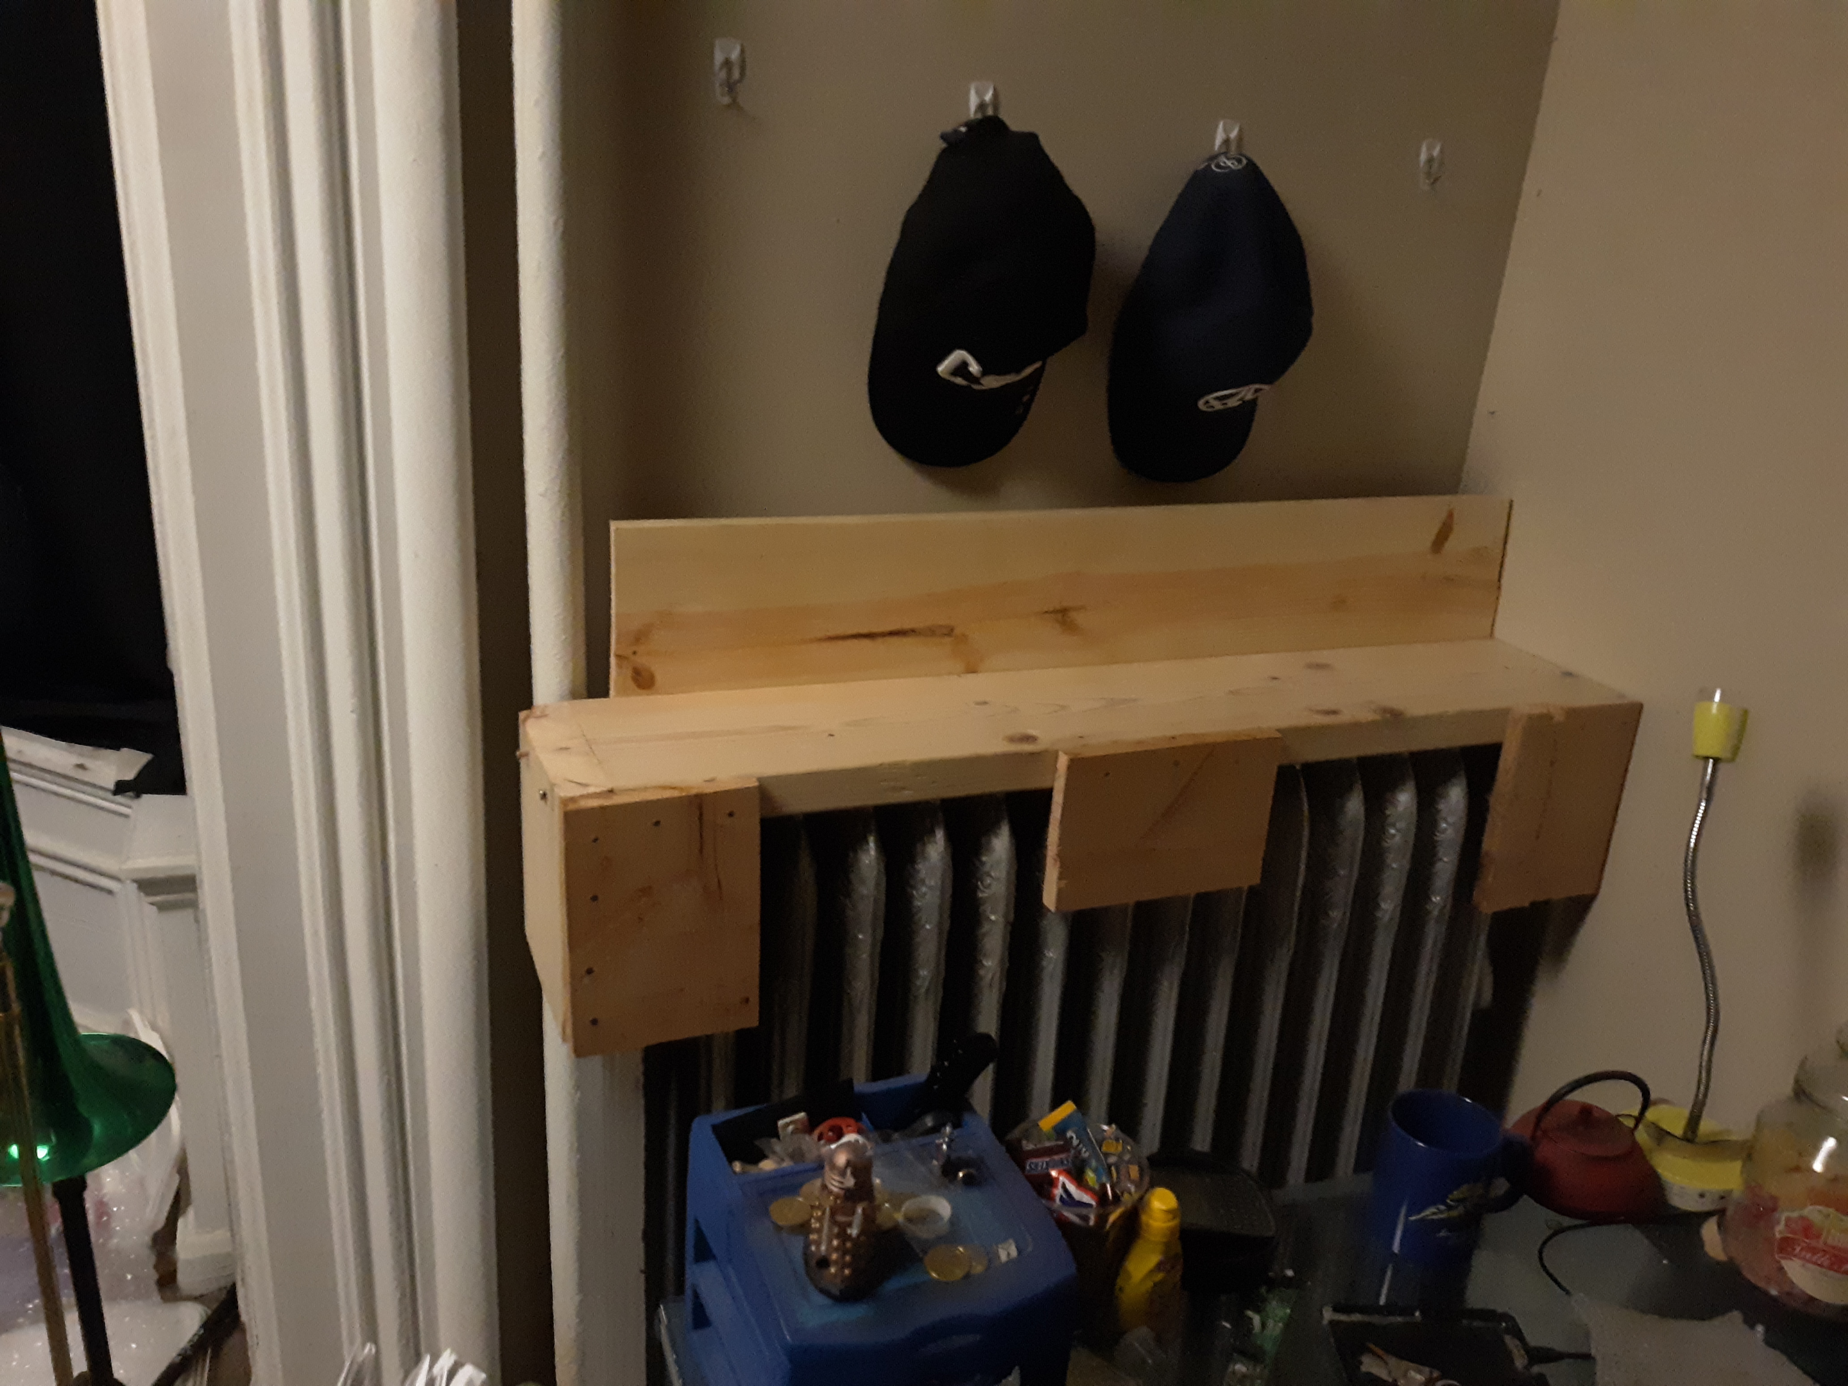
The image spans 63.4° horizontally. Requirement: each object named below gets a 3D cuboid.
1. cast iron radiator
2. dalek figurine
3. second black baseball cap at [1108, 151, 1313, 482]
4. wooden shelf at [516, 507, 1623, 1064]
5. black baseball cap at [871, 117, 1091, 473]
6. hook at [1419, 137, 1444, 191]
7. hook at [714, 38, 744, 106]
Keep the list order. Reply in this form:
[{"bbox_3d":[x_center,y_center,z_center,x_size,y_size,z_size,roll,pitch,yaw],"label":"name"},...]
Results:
[{"bbox_3d":[0.131,0.472,1.522,0.890,0.890,0.180,-4,21,-21],"label":"cast iron radiator"},{"bbox_3d":[-0.042,0.292,0.860,0.049,0.091,0.060,4,20,2],"label":"dalek figurine"},{"bbox_3d":[0.272,-0.342,1.391,0.170,0.288,0.120,-1,20,-22],"label":"second black baseball cap"},{"bbox_3d":[0.173,0.034,1.365,1.029,0.362,0.227,-4,21,-21],"label":"wooden shelf"},{"bbox_3d":[0.055,-0.342,1.300,0.172,0.287,0.120,-1,20,-22],"label":"black baseball cap"},{"bbox_3d":[0.501,-0.523,1.479,0.022,0.049,0.018,-4,21,-21],"label":"hook"},{"bbox_3d":[-0.159,-0.503,1.211,0.022,0.050,0.018,-4,21,-21],"label":"hook"}]

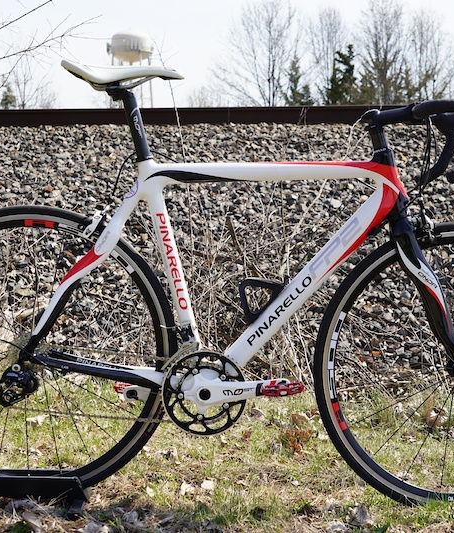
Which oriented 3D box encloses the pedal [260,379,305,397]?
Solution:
[{"bbox_3d":[0.122,0.267,2.620,0.100,0.028,0.098,-4,2,-1],"label":"pedal"}]

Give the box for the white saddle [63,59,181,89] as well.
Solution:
[{"bbox_3d":[-0.234,-0.430,2.721,0.271,0.067,0.138,1,2,-1],"label":"white saddle"}]

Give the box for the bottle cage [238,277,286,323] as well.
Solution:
[{"bbox_3d":[0.069,0.058,2.744,0.080,0.145,0.076,44,1,-2],"label":"bottle cage"}]

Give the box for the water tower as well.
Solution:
[{"bbox_3d":[-21.425,-31.058,270.000,11.500,43.500,11.500,0,2,0],"label":"water tower"}]

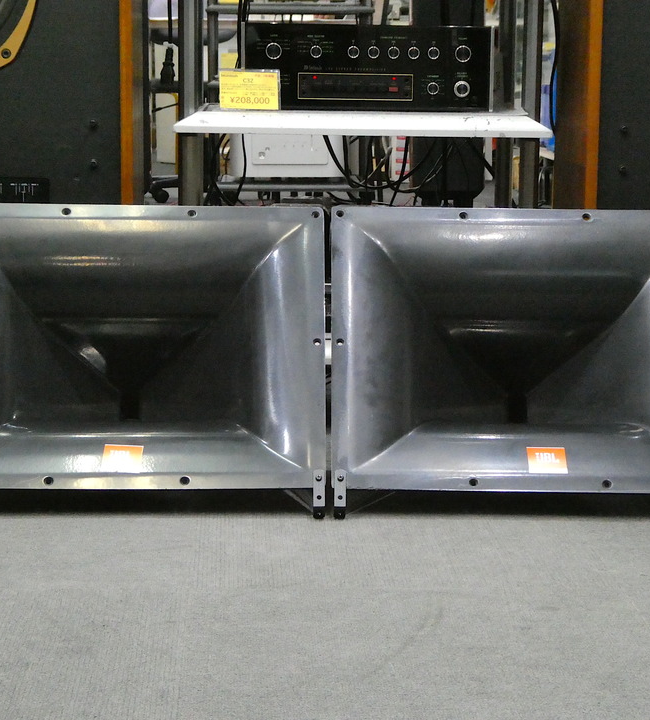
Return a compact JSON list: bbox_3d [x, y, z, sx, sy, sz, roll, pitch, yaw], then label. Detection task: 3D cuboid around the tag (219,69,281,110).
[{"bbox_3d":[-0.121,-0.438,3.143,0.100,0.068,0.012,1,11,0],"label":"tag"}]

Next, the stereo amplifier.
[{"bbox_3d":[0.070,-0.507,3.320,0.411,0.142,0.360,1,11,0],"label":"stereo amplifier"}]

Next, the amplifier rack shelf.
[{"bbox_3d":[0.057,-0.384,3.115,0.556,0.011,0.500,1,11,0],"label":"amplifier rack shelf"}]

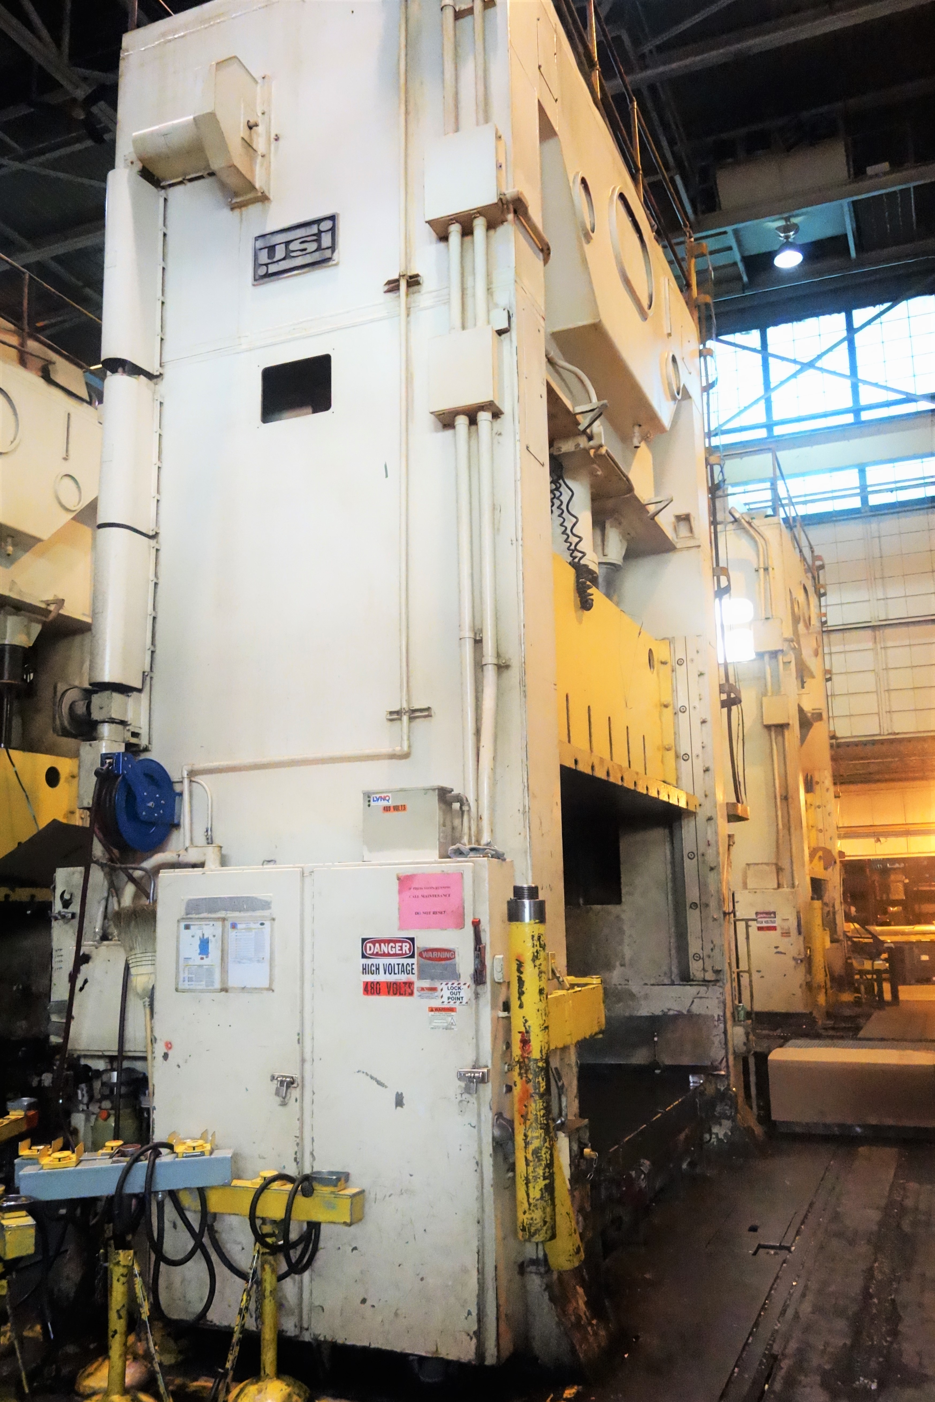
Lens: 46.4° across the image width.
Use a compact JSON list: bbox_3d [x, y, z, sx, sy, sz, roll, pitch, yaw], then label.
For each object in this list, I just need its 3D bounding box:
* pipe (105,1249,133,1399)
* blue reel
[{"bbox_3d":[-1.269,2.271,3.970,0.065,0.540,0.065,-6,-12,23],"label":"pipe"},{"bbox_3d":[-1.513,0.489,5.027,0.160,0.450,0.460,-6,-12,23],"label":"blue reel"}]

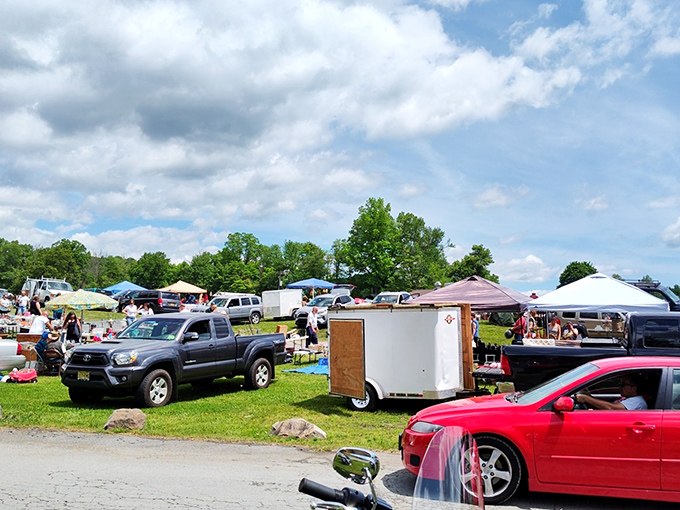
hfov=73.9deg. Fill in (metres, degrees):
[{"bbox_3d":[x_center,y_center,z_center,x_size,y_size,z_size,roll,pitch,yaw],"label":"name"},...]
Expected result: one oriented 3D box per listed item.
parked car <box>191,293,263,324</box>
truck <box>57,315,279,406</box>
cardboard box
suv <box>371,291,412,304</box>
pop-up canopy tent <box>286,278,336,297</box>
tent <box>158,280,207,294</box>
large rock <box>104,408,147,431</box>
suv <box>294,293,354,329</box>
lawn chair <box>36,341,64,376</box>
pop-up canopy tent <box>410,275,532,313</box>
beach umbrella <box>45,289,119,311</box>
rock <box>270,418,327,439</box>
[{"bbox_3d":[-6.300,3.080,25.200,1.780,1.670,4.420,-5,-8,36],"label":"parked car"},{"bbox_3d":[-3.250,2.210,9.930,1.900,1.780,5.290,-4,-11,23],"label":"truck"},{"bbox_3d":[-9.050,2.800,13.100,0.550,0.500,0.450,3,-9,-18],"label":"cardboard box"},{"bbox_3d":[2.906,3.039,26.000,1.900,1.760,4.700,-4,-9,28],"label":"suv"},{"bbox_3d":[-2.228,3.317,37.000,3.050,2.800,3.050,-7,-11,45],"label":"pop-up canopy tent"},{"bbox_3d":[-12.400,3.430,35.600,3.150,2.800,3.150,1,-5,-6],"label":"tent"},{"bbox_3d":[-3.316,2.556,7.000,0.600,0.320,0.460,4,-9,-22],"label":"large rock"},{"bbox_3d":[-0.550,2.870,23.500,1.850,1.690,4.600,-2,-4,22],"label":"suv"},{"bbox_3d":[-7.900,2.840,12.350,0.660,0.900,0.650,1,-9,-7],"label":"lawn chair"},{"bbox_3d":[3.868,2.017,12.844,3.050,2.850,3.050,-5,-10,33],"label":"pop-up canopy tent"},{"bbox_3d":[-8.500,2.320,14.900,2.130,2.250,2.130,1,-8,0],"label":"beach umbrella"},{"bbox_3d":[-0.634,2.650,6.900,0.840,0.310,0.500,1,-8,0],"label":"rock"}]

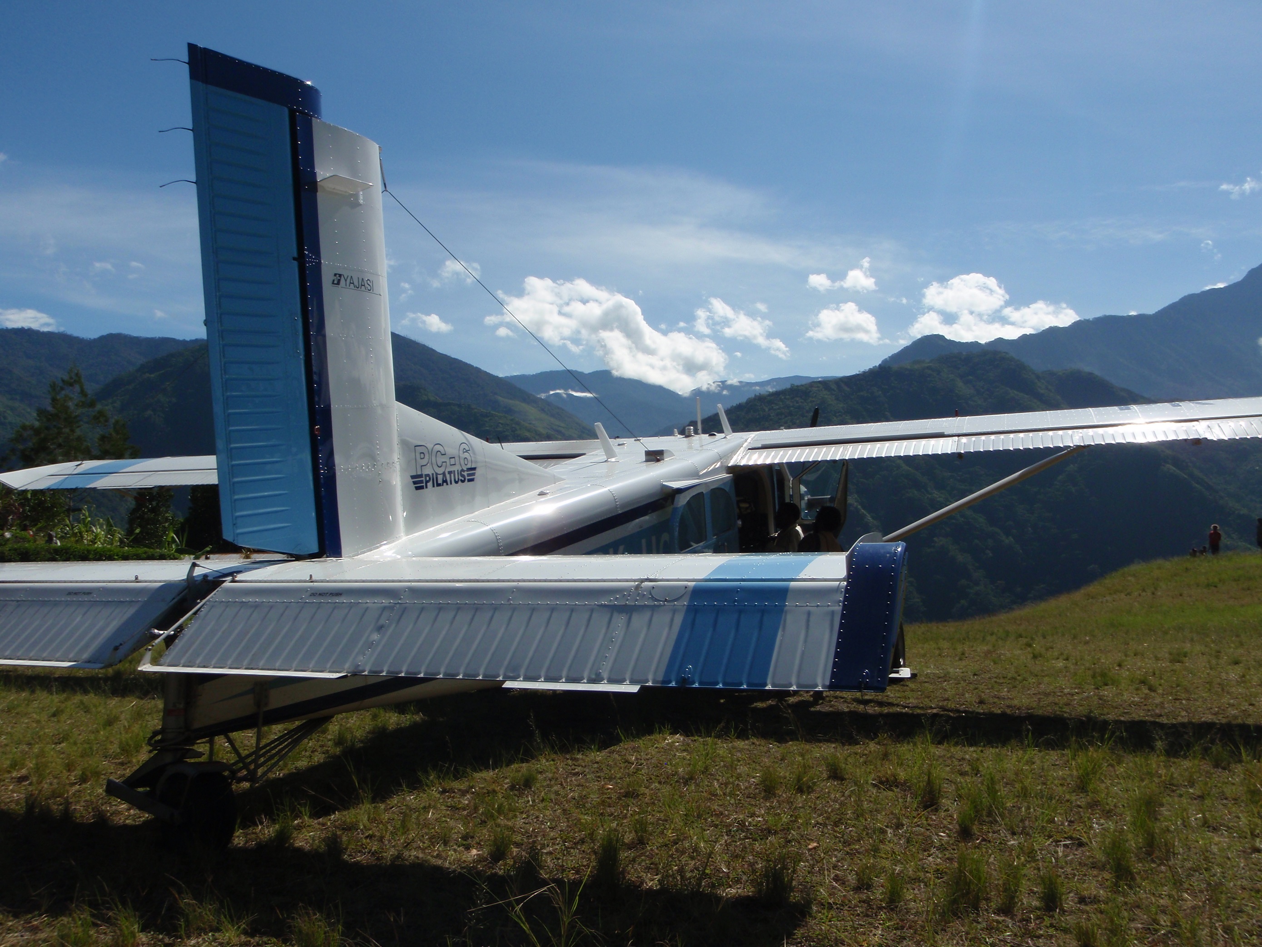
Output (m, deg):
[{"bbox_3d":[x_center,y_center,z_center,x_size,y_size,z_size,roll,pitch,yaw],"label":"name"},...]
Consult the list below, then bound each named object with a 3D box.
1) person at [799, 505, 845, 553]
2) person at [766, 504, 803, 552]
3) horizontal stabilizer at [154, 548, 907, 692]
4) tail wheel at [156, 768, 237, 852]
[{"bbox_3d":[1.660,1.123,8.793,0.340,1.685,0.480,-3,-5,35],"label":"person"},{"bbox_3d":[1.344,1.111,8.892,0.340,1.715,0.470,-1,-4,20],"label":"person"},{"bbox_3d":[-0.352,0.437,3.533,2.520,0.340,1.000,-2,2,21],"label":"horizontal stabilizer"},{"bbox_3d":[-1.574,1.226,3.700,0.320,0.320,0.160,-3,-5,35],"label":"tail wheel"}]

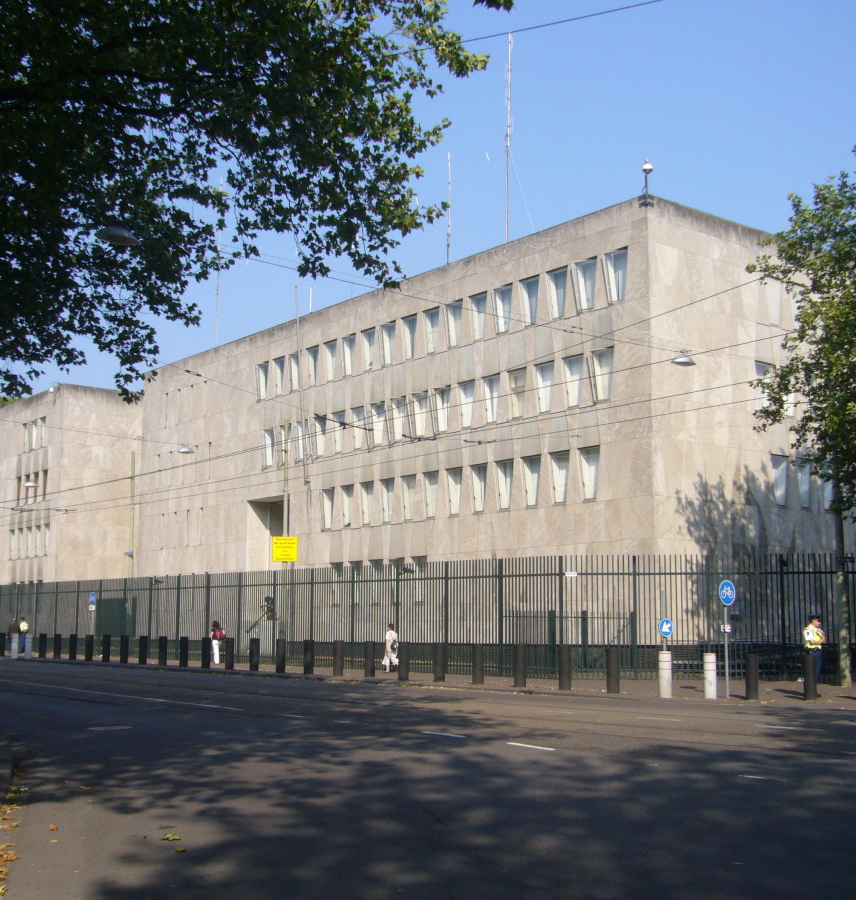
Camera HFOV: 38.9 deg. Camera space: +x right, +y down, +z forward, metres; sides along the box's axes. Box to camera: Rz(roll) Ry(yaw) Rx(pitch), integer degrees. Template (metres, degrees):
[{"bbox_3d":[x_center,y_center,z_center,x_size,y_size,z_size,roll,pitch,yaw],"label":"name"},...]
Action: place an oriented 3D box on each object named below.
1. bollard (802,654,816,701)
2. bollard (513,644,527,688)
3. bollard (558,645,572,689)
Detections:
[{"bbox_3d":[8.624,5.132,27.421,0.275,1.030,0.275,0,-8,0],"label":"bollard"},{"bbox_3d":[2.270,5.313,29.821,0.275,1.030,0.275,0,-8,0],"label":"bollard"},{"bbox_3d":[3.253,5.169,28.721,0.275,1.030,0.275,0,-8,0],"label":"bollard"}]

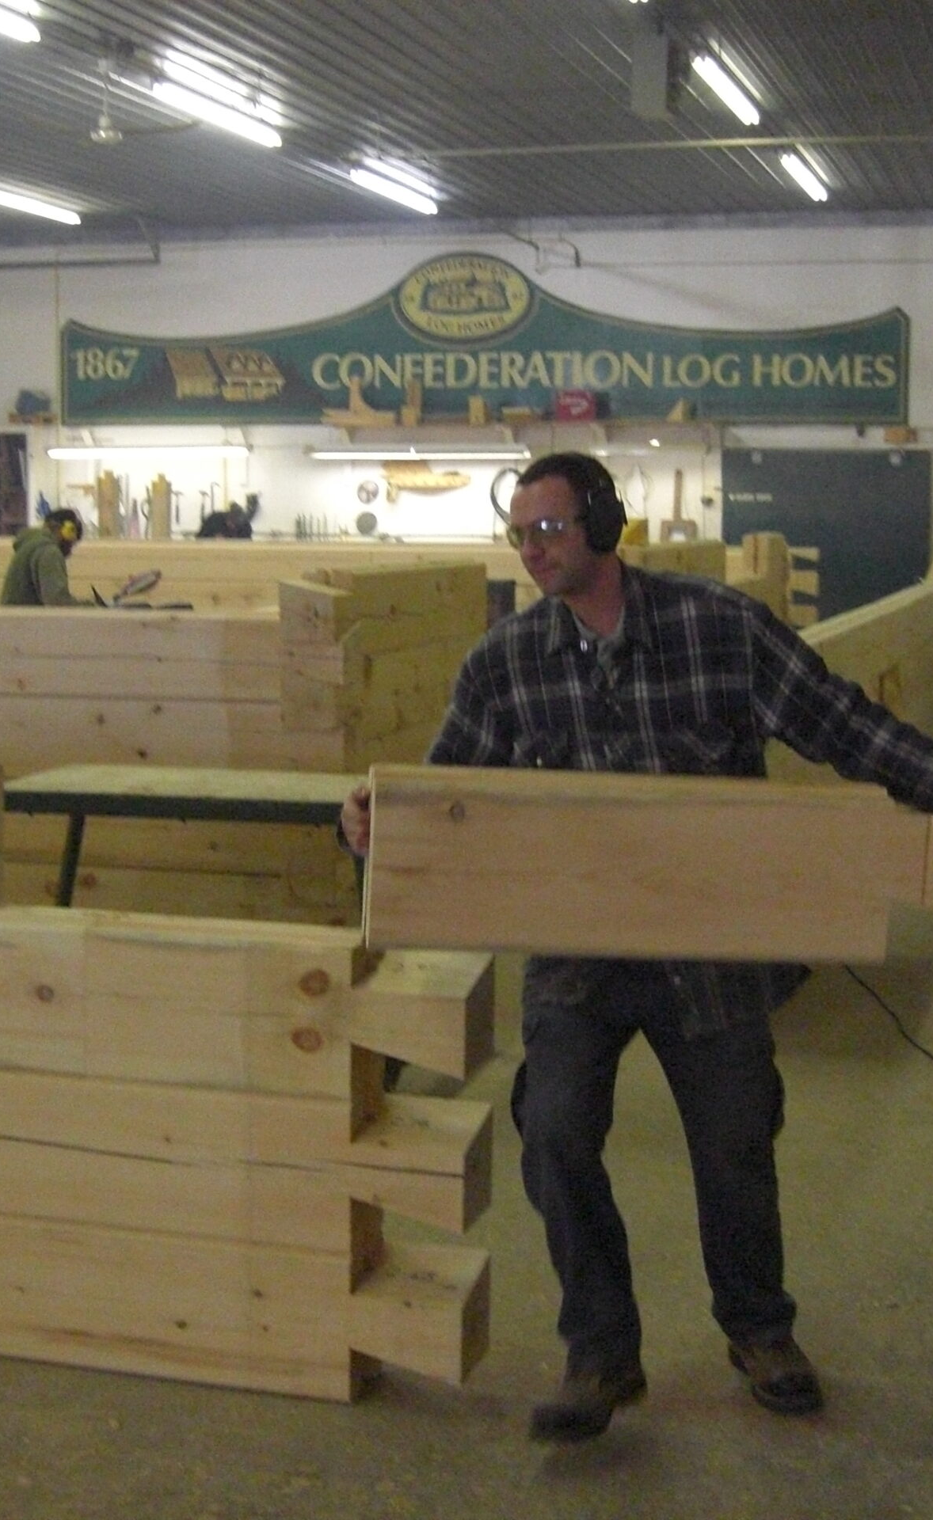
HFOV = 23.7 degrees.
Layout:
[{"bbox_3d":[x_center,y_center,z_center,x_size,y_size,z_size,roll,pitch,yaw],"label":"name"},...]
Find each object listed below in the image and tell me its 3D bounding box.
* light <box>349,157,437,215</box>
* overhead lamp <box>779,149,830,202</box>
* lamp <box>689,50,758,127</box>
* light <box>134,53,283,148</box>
[{"bbox_3d":[-0.599,-4.810,18.817,0.140,0.110,2.440,2,7,16],"label":"light"},{"bbox_3d":[2.703,-4.647,17.757,0.140,0.110,2.440,2,7,16],"label":"overhead lamp"},{"bbox_3d":[1.767,-4.497,15.033,0.130,0.090,2.440,2,7,16],"label":"lamp"},{"bbox_3d":[-1.756,-4.623,16.037,0.150,0.100,2.440,2,7,16],"label":"light"}]

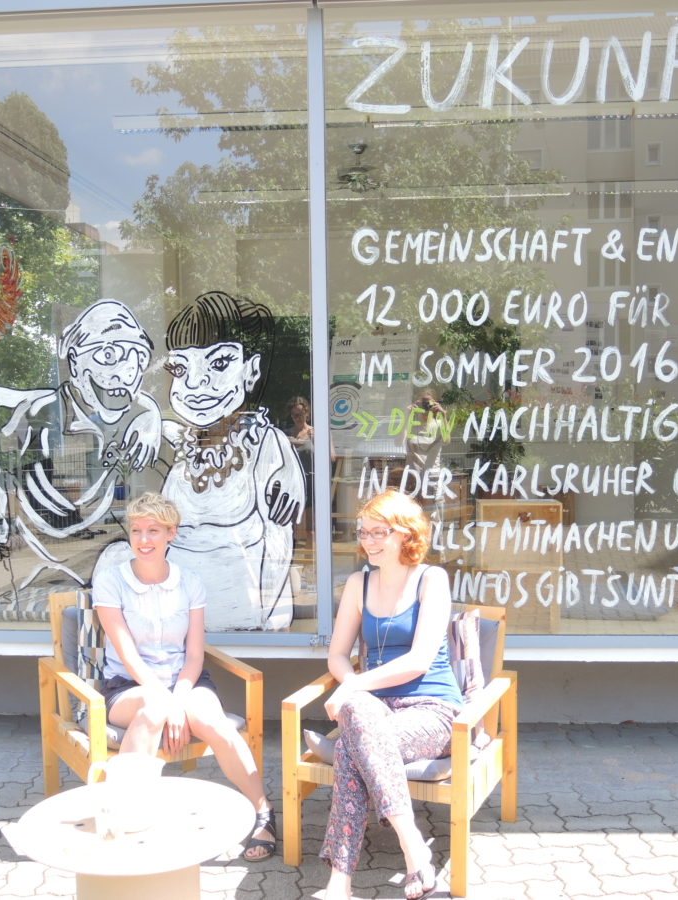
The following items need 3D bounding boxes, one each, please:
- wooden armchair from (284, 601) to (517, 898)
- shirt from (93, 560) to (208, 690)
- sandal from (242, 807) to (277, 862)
[{"bbox_3d":[0.221,0.911,3.377,0.595,0.735,0.620,1,4,24],"label":"wooden armchair"},{"bbox_3d":[-0.652,0.594,3.581,0.395,0.415,0.255,-2,4,-26],"label":"shirt"},{"bbox_3d":[-0.247,1.239,3.372,0.092,0.085,0.250,0,4,4],"label":"sandal"}]

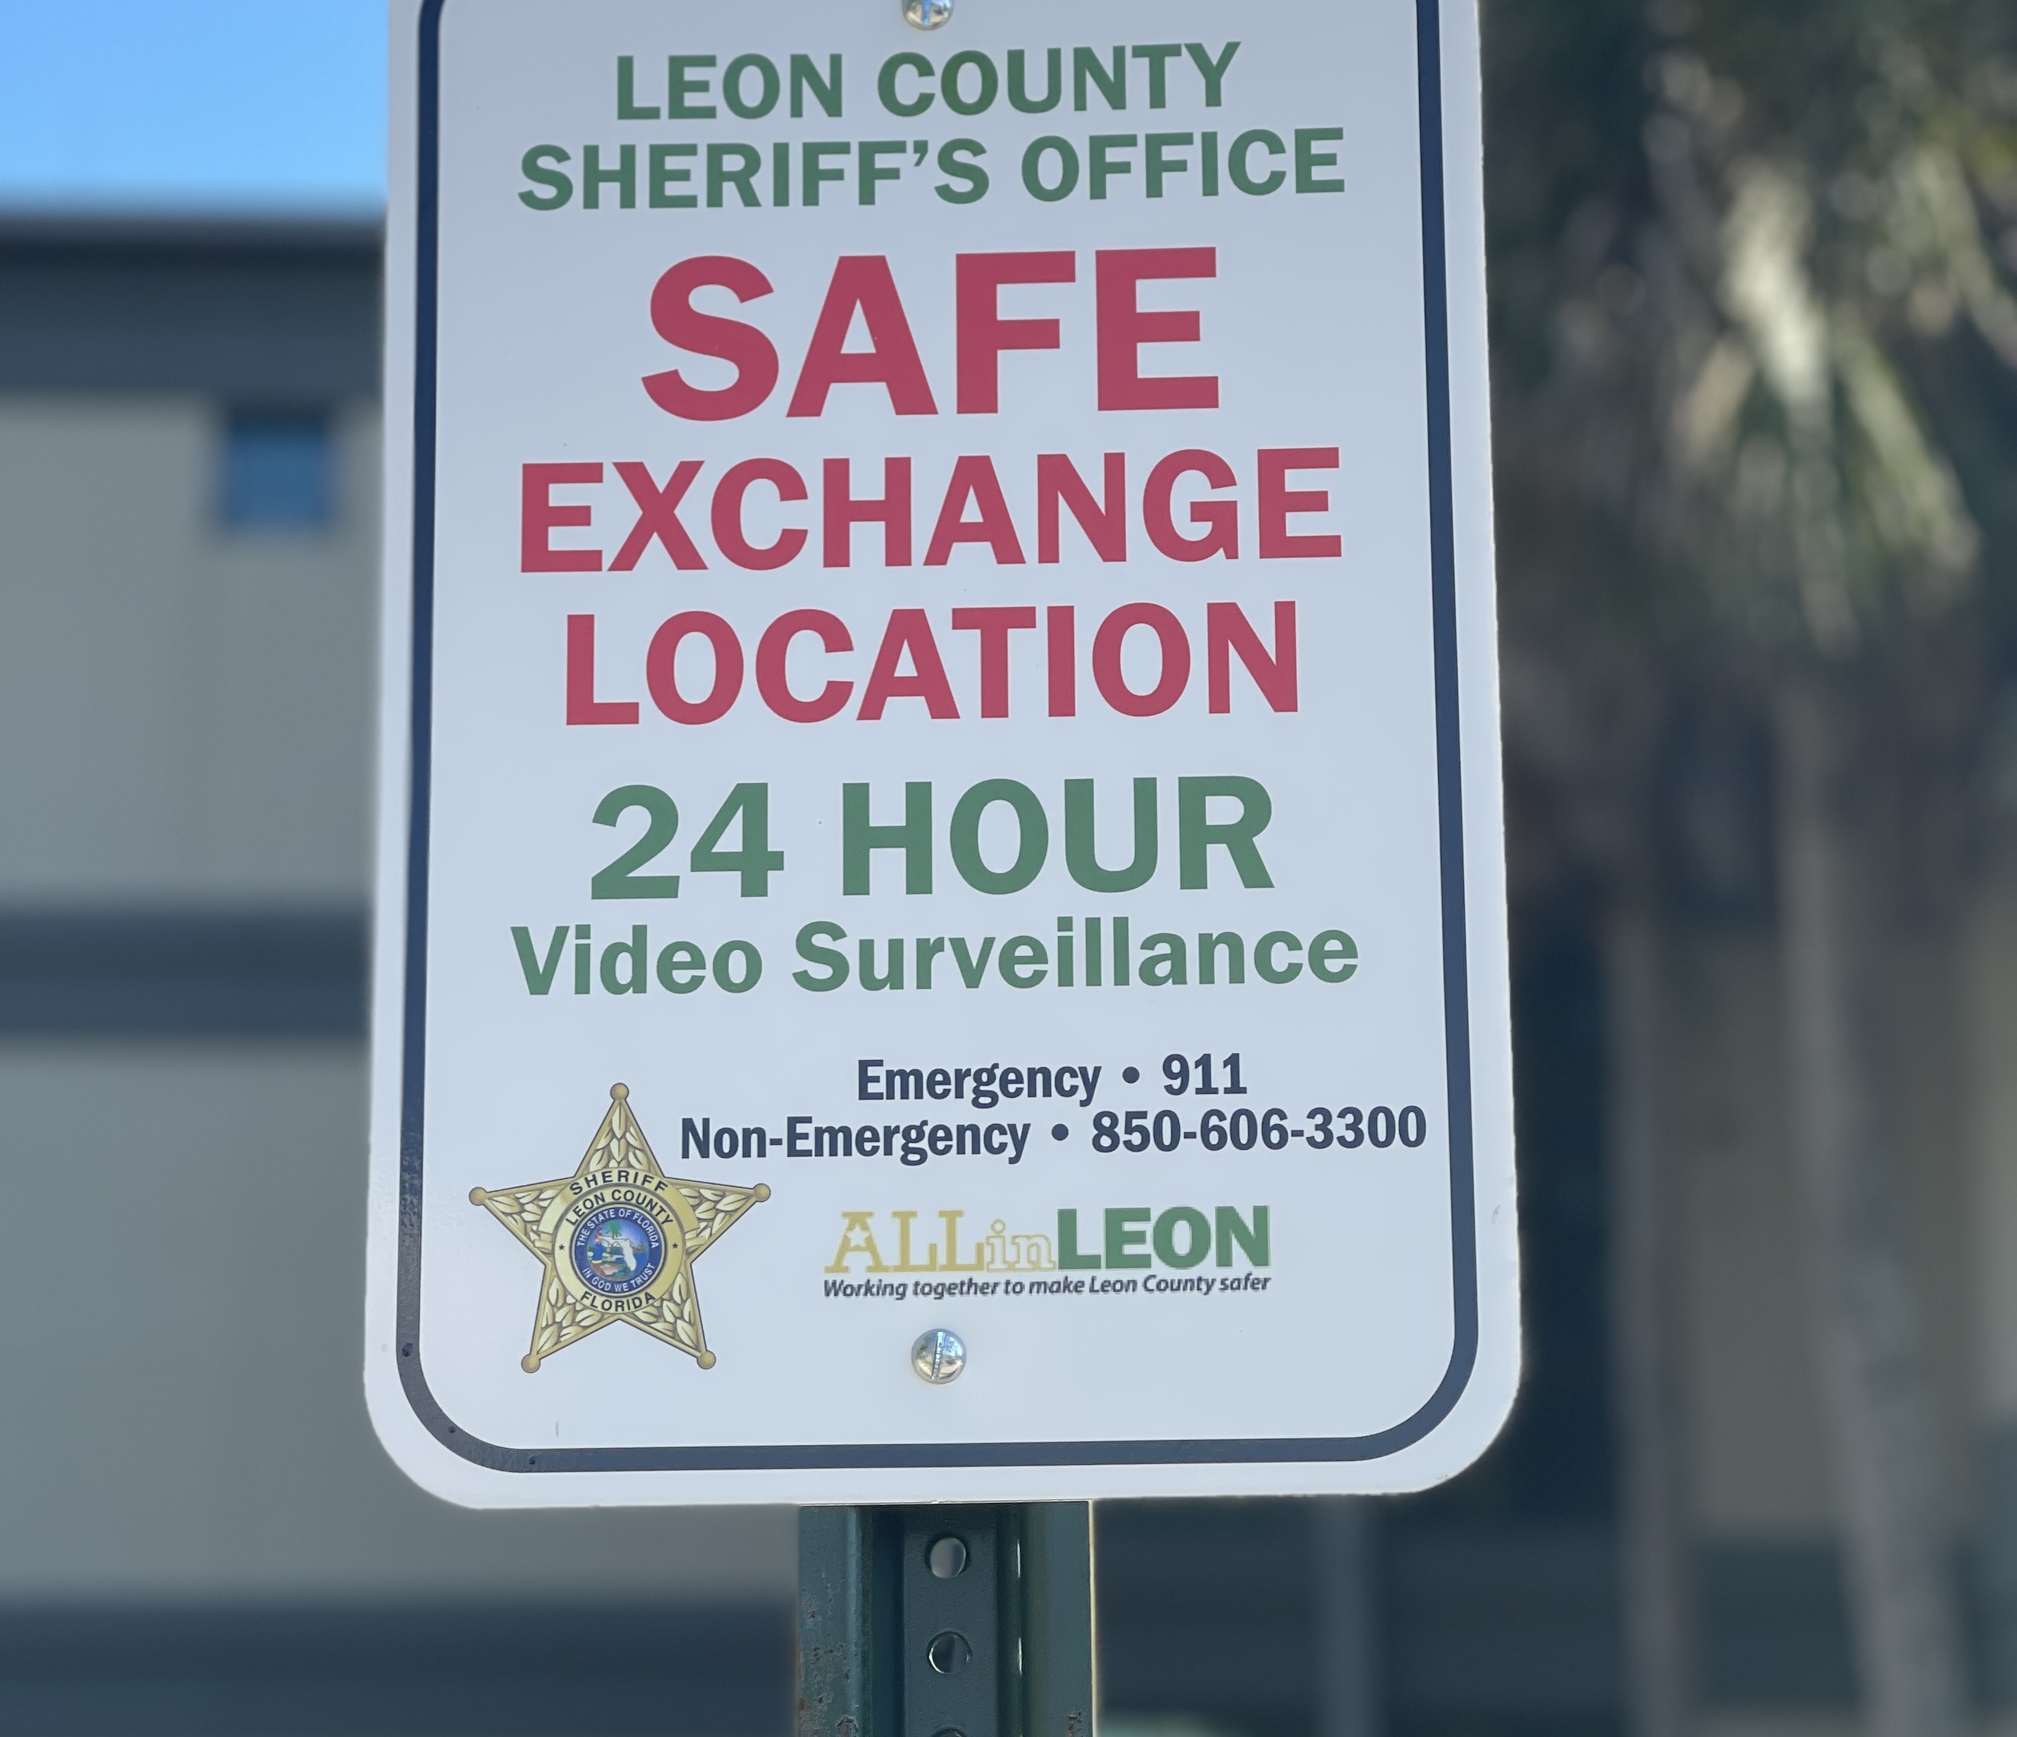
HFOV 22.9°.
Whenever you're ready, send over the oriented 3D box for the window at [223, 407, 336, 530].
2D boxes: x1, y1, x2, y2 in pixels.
[{"bbox_3d":[-3.451,-1.882,23.500,0.545,0.595,0.100,0,-13,-4],"label":"window"}]

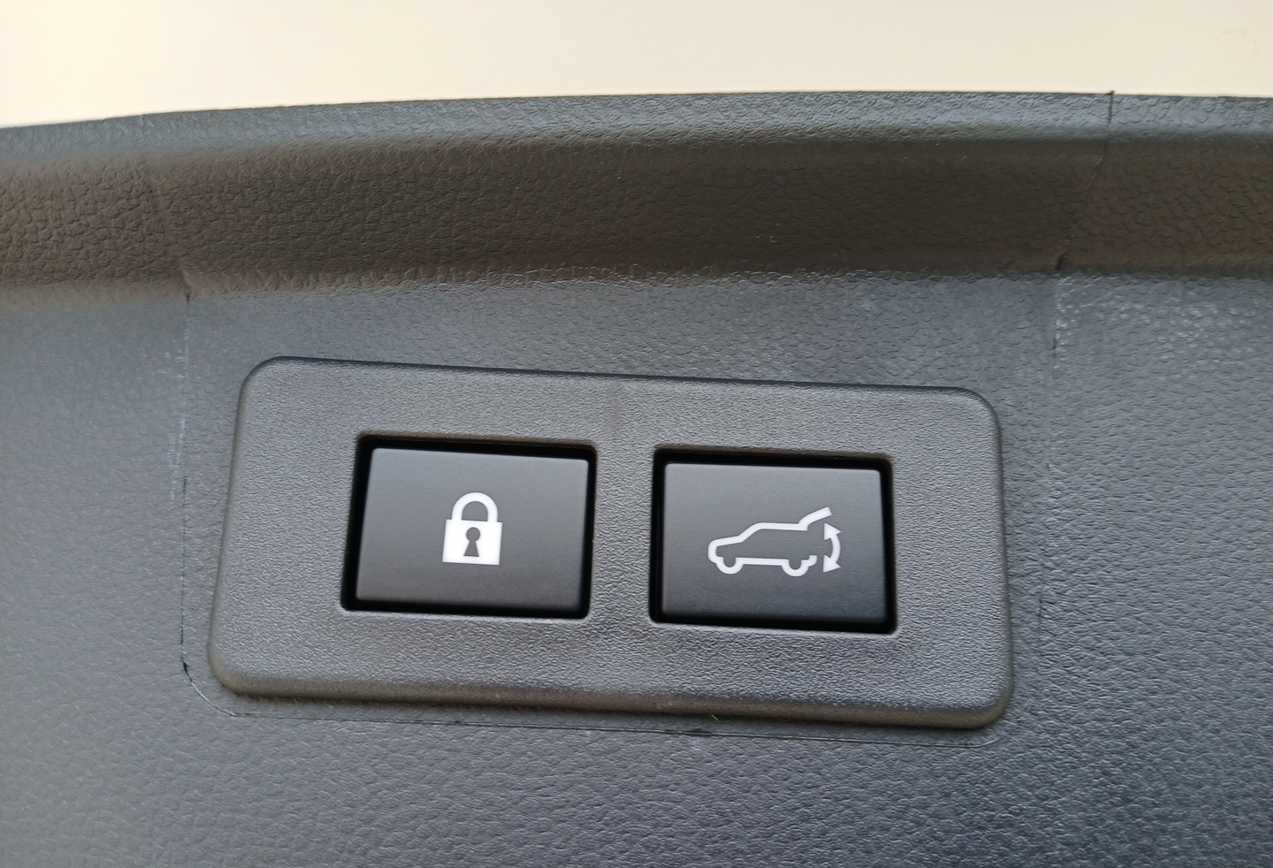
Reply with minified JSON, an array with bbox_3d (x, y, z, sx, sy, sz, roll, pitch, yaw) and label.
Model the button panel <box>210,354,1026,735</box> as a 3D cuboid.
[{"bbox_3d":[-0.002,0.012,0.113,0.090,0.039,0.007,3,-13,-2],"label":"button panel"}]

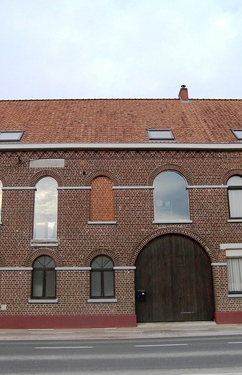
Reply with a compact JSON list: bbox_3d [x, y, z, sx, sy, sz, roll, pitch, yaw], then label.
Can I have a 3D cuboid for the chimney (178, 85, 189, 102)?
[{"bbox_3d":[3.590,-5.376,22.457,0.450,1.050,0.500,0,-14,-2],"label":"chimney"}]

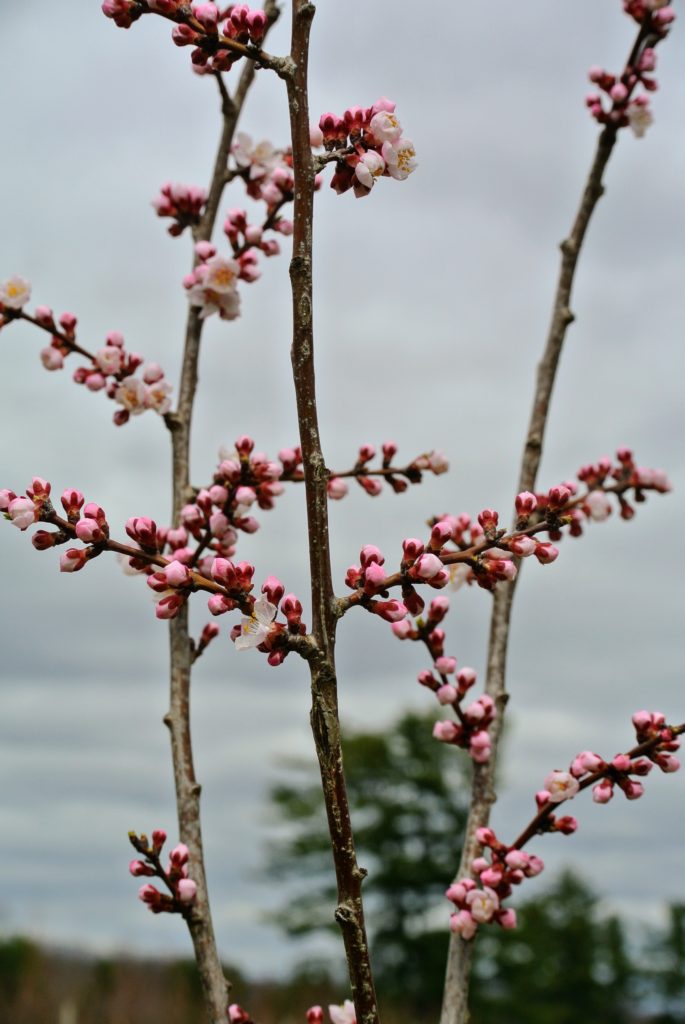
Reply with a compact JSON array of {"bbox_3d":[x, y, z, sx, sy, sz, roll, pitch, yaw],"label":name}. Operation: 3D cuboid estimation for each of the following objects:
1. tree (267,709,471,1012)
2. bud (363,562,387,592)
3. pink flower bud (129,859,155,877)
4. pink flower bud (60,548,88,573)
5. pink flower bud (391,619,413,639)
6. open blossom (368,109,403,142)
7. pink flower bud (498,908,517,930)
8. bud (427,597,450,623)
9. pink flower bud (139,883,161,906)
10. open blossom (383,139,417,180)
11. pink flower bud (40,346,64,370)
[{"bbox_3d":[0.853,11.016,90.000,6.600,9.800,6.600,0,-9,0],"label":"tree"},{"bbox_3d":[0.013,0.027,1.190,0.009,0.013,0.009,6,21,0],"label":"bud"},{"bbox_3d":[-0.090,0.160,1.280,0.011,0.007,0.007,12,0,-9],"label":"pink flower bud"},{"bbox_3d":[-0.106,0.019,1.130,0.011,0.009,0.009,-28,0,-12],"label":"pink flower bud"},{"bbox_3d":[0.027,0.053,1.290,0.011,0.009,0.009,22,0,-37],"label":"pink flower bud"},{"bbox_3d":[0.018,-0.161,1.190,0.013,0.013,0.013,6,-23,-30],"label":"open blossom"},{"bbox_3d":[0.070,0.172,1.200,0.010,0.009,0.009,43,0,13],"label":"pink flower bud"},{"bbox_3d":[0.043,0.044,1.290,0.009,0.012,0.009,25,15,0],"label":"bud"},{"bbox_3d":[-0.089,0.176,1.310,0.011,0.009,0.009,40,0,-28],"label":"pink flower bud"},{"bbox_3d":[0.024,-0.147,1.190,0.015,0.017,0.011,7,2,-34],"label":"open blossom"},{"bbox_3d":[-0.151,-0.080,1.480,0.011,0.011,0.013,0,24,34],"label":"pink flower bud"}]

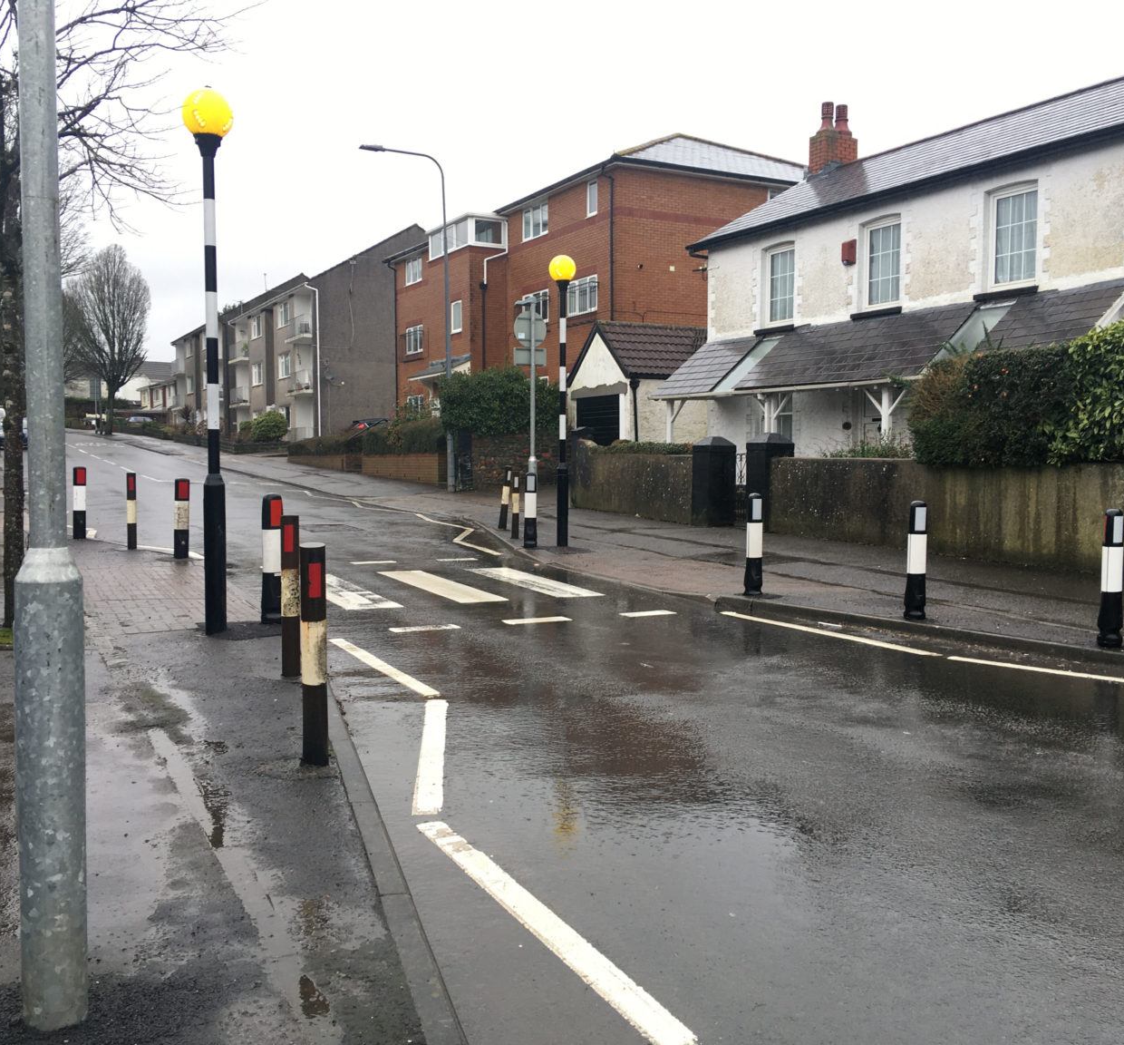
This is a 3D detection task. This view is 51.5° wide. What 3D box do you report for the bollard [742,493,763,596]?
[{"bbox_3d":[1.780,0.199,10.810,0.160,0.940,0.160,-1,4,-20],"label":"bollard"}]

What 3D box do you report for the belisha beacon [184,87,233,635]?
[{"bbox_3d":[-2.563,-1.150,8.540,0.360,3.950,0.360,-1,5,-24],"label":"belisha beacon"}]

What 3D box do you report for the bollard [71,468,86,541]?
[{"bbox_3d":[-6.456,-0.265,15.560,0.160,0.940,0.160,-3,5,-37],"label":"bollard"}]

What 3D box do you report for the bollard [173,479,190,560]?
[{"bbox_3d":[-4.603,-0.044,14.139,0.172,0.955,0.172,0,5,-24],"label":"bollard"}]

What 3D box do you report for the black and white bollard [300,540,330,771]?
[{"bbox_3d":[-0.992,0.529,4.676,0.101,0.879,0.101,-1,3,-19],"label":"black and white bollard"}]

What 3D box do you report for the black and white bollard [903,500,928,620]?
[{"bbox_3d":[2.833,0.298,9.316,0.160,0.940,0.160,-2,4,-23],"label":"black and white bollard"}]

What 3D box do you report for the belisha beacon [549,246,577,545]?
[{"bbox_3d":[0.013,-1.657,15.940,0.355,3.930,0.355,0,4,0],"label":"belisha beacon"}]

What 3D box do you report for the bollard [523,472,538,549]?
[{"bbox_3d":[-0.401,-0.158,14.798,0.160,0.940,0.160,-1,4,-14],"label":"bollard"}]

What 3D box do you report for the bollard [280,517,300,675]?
[{"bbox_3d":[-1.660,0.449,7.144,0.112,0.980,0.112,-1,5,-24],"label":"bollard"}]

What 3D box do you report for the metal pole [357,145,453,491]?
[{"bbox_3d":[-3.715,-4.823,28.072,2.270,8.150,0.300,-2,5,-24],"label":"metal pole"}]

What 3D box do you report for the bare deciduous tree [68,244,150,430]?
[{"bbox_3d":[-28.252,-11.471,73.000,4.900,11.800,4.900,-2,4,-27],"label":"bare deciduous tree"}]

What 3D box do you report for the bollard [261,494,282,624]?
[{"bbox_3d":[-2.239,0.282,9.016,0.163,0.985,0.163,0,5,-24],"label":"bollard"}]

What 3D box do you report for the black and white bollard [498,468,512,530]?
[{"bbox_3d":[-0.902,-0.390,18.653,0.112,0.980,0.112,4,5,-24],"label":"black and white bollard"}]

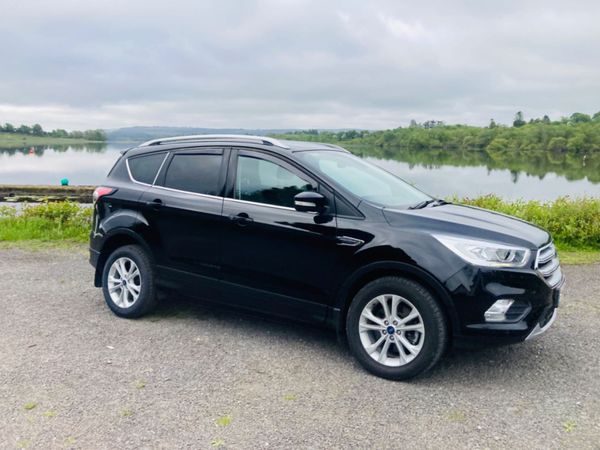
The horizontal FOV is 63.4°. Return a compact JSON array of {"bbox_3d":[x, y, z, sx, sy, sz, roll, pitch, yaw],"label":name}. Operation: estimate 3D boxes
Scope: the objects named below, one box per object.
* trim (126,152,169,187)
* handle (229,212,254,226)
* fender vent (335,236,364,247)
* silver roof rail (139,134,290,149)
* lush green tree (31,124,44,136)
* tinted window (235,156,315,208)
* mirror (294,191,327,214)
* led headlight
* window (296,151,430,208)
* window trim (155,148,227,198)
[{"bbox_3d":[-1.428,-0.511,4.476,0.500,0.330,0.060,5,-11,36],"label":"trim"},{"bbox_3d":[-0.464,-0.037,3.763,0.230,0.065,0.060,4,12,31],"label":"handle"},{"bbox_3d":[0.337,0.118,3.285,0.220,0.060,0.035,4,12,31],"label":"fender vent"},{"bbox_3d":[-0.810,-0.706,4.205,1.720,0.120,0.070,6,13,31],"label":"silver roof rail"},{"bbox_3d":[-124.265,-44.787,230.000,5.300,6.000,5.300,-6,11,-28],"label":"lush green tree"},{"bbox_3d":[-0.191,-0.347,3.675,0.700,0.410,0.055,4,-11,31],"label":"tinted window"},{"bbox_3d":[0.068,-0.160,3.333,0.150,0.170,0.230,4,12,31],"label":"mirror"},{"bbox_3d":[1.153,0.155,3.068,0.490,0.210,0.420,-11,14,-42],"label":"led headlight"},{"bbox_3d":[0.580,-0.422,4.109,0.800,0.130,1.340,37,26,21],"label":"window"},{"bbox_3d":[-0.941,-0.449,4.156,0.770,0.410,0.070,4,-11,31],"label":"window trim"}]

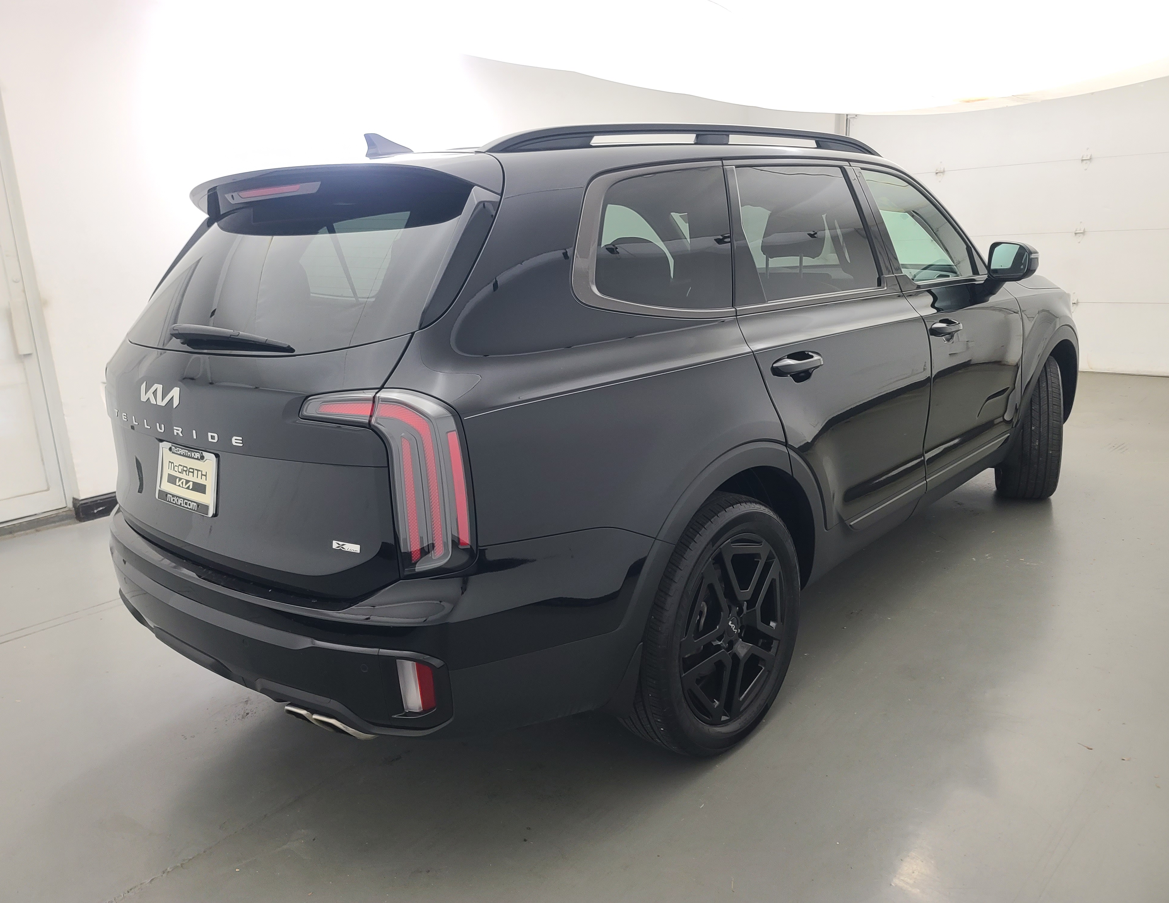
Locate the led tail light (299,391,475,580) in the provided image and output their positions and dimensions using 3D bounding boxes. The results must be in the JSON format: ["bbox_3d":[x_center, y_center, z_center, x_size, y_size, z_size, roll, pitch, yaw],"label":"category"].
[{"bbox_3d":[-0.407,0.048,1.780,0.365,0.370,0.175,8,17,42],"label":"led tail light"}]

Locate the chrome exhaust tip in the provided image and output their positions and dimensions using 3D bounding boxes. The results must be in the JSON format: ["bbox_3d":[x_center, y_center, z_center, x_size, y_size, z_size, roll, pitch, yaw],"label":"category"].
[{"bbox_3d":[-0.588,0.622,2.006,0.260,0.080,0.140,8,17,42],"label":"chrome exhaust tip"}]

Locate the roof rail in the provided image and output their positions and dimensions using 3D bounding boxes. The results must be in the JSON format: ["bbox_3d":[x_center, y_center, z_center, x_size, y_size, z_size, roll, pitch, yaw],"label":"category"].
[{"bbox_3d":[0.467,-0.962,2.748,0.065,0.100,2.060,8,19,42],"label":"roof rail"}]

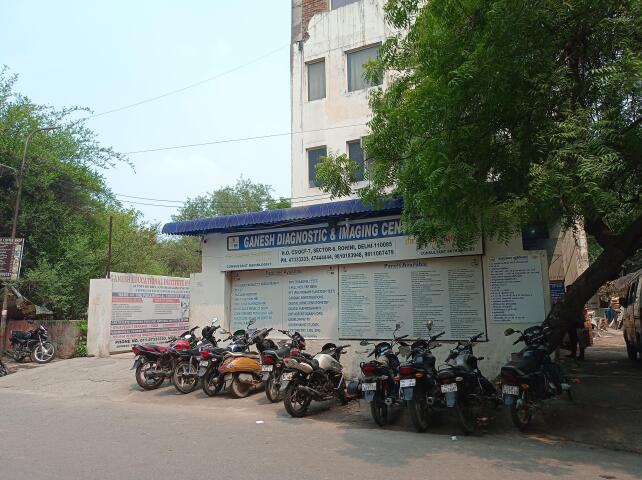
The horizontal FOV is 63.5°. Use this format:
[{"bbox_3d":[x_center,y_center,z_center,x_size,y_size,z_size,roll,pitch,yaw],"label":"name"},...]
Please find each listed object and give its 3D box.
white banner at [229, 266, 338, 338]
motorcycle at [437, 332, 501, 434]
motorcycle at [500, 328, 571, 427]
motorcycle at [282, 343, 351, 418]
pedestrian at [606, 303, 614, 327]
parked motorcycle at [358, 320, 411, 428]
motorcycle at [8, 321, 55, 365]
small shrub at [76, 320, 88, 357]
[{"bbox_3d":[-0.878,1.408,11.491,2.825,1.539,0.050,-5,-9,28],"label":"white banner"},{"bbox_3d":[1.899,1.796,6.679,0.750,1.120,1.980,-5,-10,27],"label":"motorcycle"},{"bbox_3d":[2.816,1.829,6.901,0.760,1.130,1.980,-6,-10,35],"label":"motorcycle"},{"bbox_3d":[-0.032,2.030,7.828,0.750,1.060,1.970,-6,-11,32],"label":"motorcycle"},{"bbox_3d":[15.956,4.134,28.589,0.500,1.620,0.350,-5,-10,25],"label":"pedestrian"},{"bbox_3d":[0.838,1.859,7.257,0.750,1.200,1.970,-3,-10,16],"label":"parked motorcycle"},{"bbox_3d":[-8.017,2.870,14.405,1.950,1.080,0.720,-5,-9,29],"label":"motorcycle"},{"bbox_3d":[-6.483,2.678,14.100,0.500,0.980,0.500,-5,-9,28],"label":"small shrub"}]

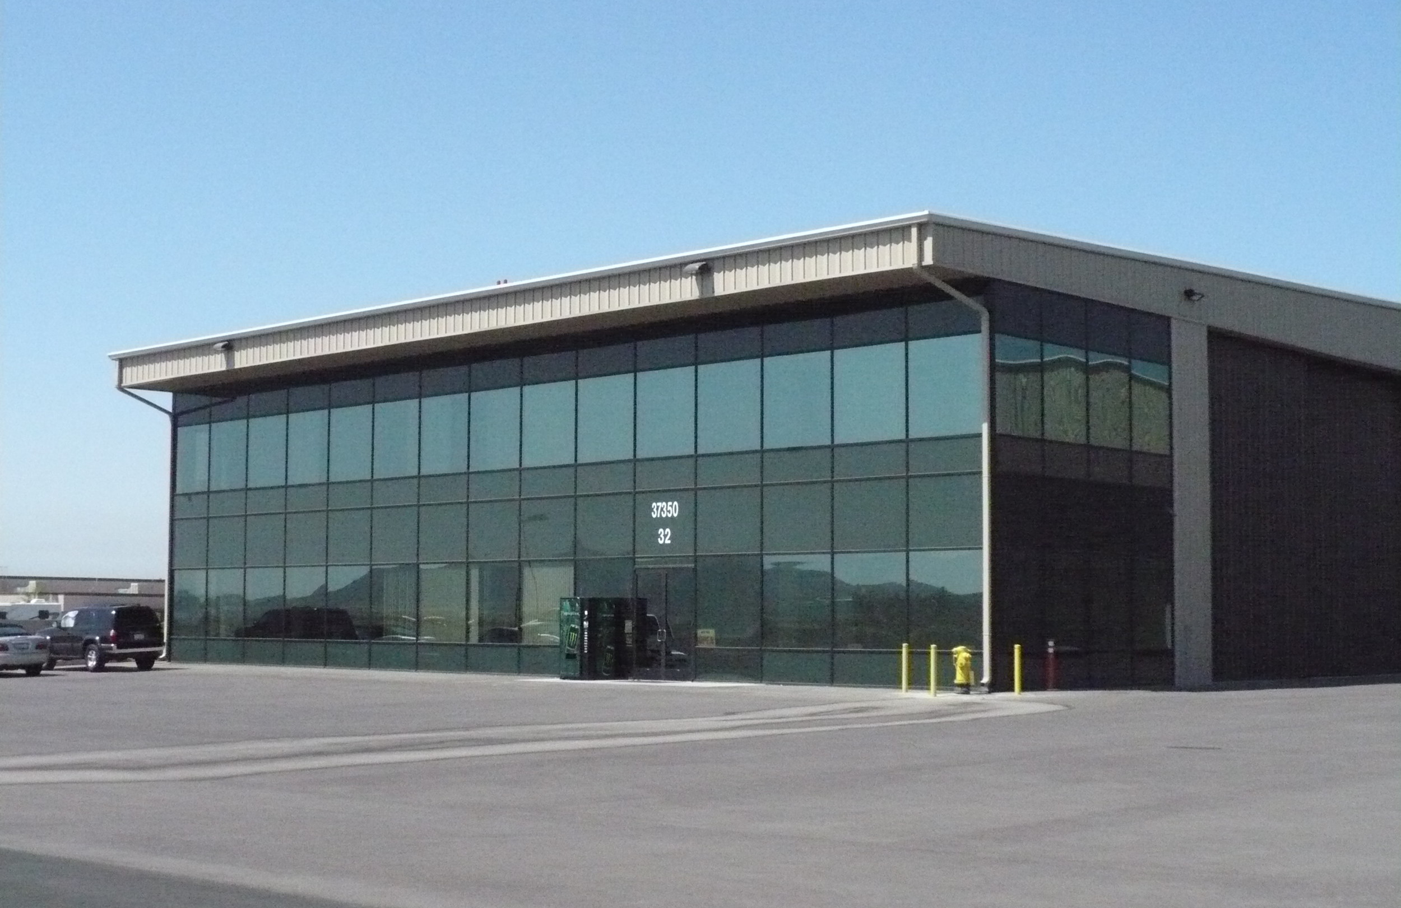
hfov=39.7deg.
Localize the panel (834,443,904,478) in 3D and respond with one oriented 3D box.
[{"bbox_3d":[3.362,0.134,38.596,1.824,0.641,0.050,-4,-7,43],"label":"panel"}]

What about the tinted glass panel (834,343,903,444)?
[{"bbox_3d":[3.393,-1.206,39.078,1.850,1.920,0.050,-4,-7,43],"label":"tinted glass panel"}]

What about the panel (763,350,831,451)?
[{"bbox_3d":[2.002,-1.101,40.383,1.850,1.920,0.050,-4,-7,43],"label":"panel"}]

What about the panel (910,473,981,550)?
[{"bbox_3d":[4.776,1.107,37.571,1.850,1.385,0.050,-4,-7,43],"label":"panel"}]

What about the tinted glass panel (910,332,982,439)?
[{"bbox_3d":[4.783,-1.311,37.773,1.850,1.920,0.050,-4,-7,43],"label":"tinted glass panel"}]

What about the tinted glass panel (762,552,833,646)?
[{"bbox_3d":[1.998,3.075,40.727,1.880,1.923,0.050,-4,-7,43],"label":"tinted glass panel"}]

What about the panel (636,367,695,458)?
[{"bbox_3d":[-0.776,-0.881,42.610,1.824,1.873,0.050,-4,-7,43],"label":"panel"}]

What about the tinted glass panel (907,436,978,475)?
[{"bbox_3d":[4.844,0.048,38.292,1.880,0.659,0.050,-4,-7,43],"label":"tinted glass panel"}]

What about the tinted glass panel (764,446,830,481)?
[{"bbox_3d":[2.008,0.261,40.961,1.880,0.659,0.050,-4,-7,43],"label":"tinted glass panel"}]

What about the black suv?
[{"bbox_3d":[-16.656,5.102,53.904,4.550,1.780,1.760,-4,-7,43],"label":"black suv"}]

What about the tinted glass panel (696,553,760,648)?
[{"bbox_3d":[0.580,3.181,42.061,1.880,1.923,0.050,-4,-7,43],"label":"tinted glass panel"}]

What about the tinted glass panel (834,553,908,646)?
[{"bbox_3d":[3.416,2.969,39.393,1.880,1.923,0.050,-4,-7,43],"label":"tinted glass panel"}]

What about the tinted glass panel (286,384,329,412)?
[{"bbox_3d":[-10.434,-1.491,51.832,1.824,0.669,0.050,-4,-7,43],"label":"tinted glass panel"}]

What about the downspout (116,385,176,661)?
[{"bbox_3d":[-16.374,2.026,56.993,0.117,8.073,1.911,-4,-7,43],"label":"downspout"}]

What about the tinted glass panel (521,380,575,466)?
[{"bbox_3d":[-3.660,-0.685,46.412,1.880,1.950,0.050,-4,-7,43],"label":"tinted glass panel"}]

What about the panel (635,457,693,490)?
[{"bbox_3d":[-0.829,0.473,43.629,1.880,0.659,0.050,-4,-7,43],"label":"panel"}]

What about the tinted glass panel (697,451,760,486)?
[{"bbox_3d":[0.608,0.346,41.577,1.850,0.654,0.050,-4,-7,43],"label":"tinted glass panel"}]

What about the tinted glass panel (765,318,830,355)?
[{"bbox_3d":[2.017,-2.478,41.188,1.880,0.655,0.050,-4,-7,43],"label":"tinted glass panel"}]

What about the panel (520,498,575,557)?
[{"bbox_3d":[-3.566,1.736,45.404,1.850,1.385,0.050,-4,-7,43],"label":"panel"}]

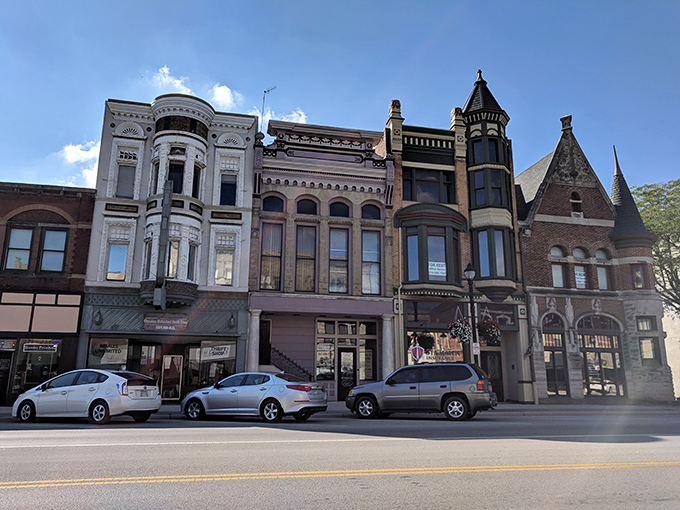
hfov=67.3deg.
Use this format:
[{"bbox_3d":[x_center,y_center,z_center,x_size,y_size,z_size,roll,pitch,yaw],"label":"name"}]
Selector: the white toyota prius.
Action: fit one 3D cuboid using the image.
[{"bbox_3d":[-7.609,4.216,15.306,4.480,1.490,1.745,-4,-14,19],"label":"white toyota prius"}]

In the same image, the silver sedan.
[{"bbox_3d":[-2.784,4.444,16.096,4.845,1.455,1.830,-6,-14,25],"label":"silver sedan"}]

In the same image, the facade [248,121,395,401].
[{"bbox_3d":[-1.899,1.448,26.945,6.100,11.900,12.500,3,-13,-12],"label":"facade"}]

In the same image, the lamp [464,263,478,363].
[{"bbox_3d":[4.913,2.936,18.625,0.500,5.409,0.500,3,-13,-12],"label":"lamp"}]

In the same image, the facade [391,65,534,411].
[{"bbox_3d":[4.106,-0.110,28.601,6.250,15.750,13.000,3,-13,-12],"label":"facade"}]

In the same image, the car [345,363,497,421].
[{"bbox_3d":[2.599,4.521,17.101,4.900,1.820,1.900,-4,-14,19],"label":"car"}]

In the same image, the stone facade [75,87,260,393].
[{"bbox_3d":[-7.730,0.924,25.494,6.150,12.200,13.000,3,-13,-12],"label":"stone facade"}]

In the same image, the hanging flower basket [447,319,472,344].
[{"bbox_3d":[4.331,2.772,18.508,0.905,0.905,0.905,3,-13,-12],"label":"hanging flower basket"}]

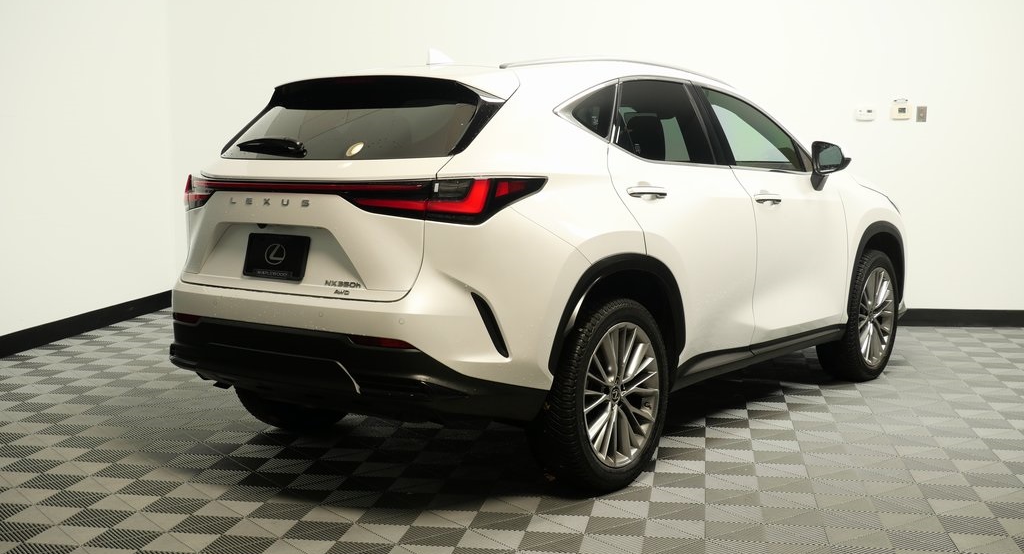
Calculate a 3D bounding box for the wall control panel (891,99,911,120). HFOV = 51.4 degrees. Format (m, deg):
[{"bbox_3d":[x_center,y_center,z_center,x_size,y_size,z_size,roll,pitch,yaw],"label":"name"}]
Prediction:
[{"bbox_3d":[2.893,-1.247,7.930,0.145,0.145,0.035,0,6,3],"label":"wall control panel"}]

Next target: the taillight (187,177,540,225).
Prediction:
[{"bbox_3d":[-0.733,-0.307,4.044,1.720,0.170,0.420,5,8,39],"label":"taillight"}]

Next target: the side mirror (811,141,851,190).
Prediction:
[{"bbox_3d":[1.641,-0.557,5.378,0.230,0.240,0.170,5,8,39],"label":"side mirror"}]

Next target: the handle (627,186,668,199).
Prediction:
[{"bbox_3d":[0.520,-0.324,4.097,0.055,0.050,0.260,5,8,39],"label":"handle"}]

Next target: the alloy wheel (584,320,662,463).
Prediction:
[{"bbox_3d":[0.347,0.446,4.134,0.190,0.555,0.555,5,8,39],"label":"alloy wheel"}]

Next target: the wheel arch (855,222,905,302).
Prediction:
[{"bbox_3d":[2.059,-0.066,6.049,0.130,0.500,0.880,5,8,39],"label":"wheel arch"}]

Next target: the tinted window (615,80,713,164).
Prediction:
[{"bbox_3d":[0.574,-0.644,4.375,0.130,0.360,0.800,5,8,39],"label":"tinted window"}]

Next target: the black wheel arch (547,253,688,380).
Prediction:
[{"bbox_3d":[0.385,0.160,4.007,0.130,0.500,0.920,5,8,39],"label":"black wheel arch"}]

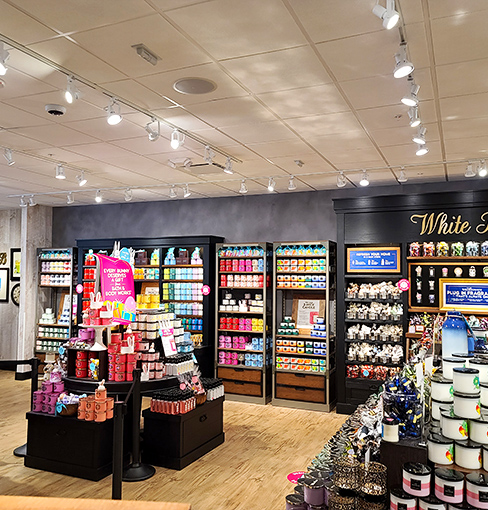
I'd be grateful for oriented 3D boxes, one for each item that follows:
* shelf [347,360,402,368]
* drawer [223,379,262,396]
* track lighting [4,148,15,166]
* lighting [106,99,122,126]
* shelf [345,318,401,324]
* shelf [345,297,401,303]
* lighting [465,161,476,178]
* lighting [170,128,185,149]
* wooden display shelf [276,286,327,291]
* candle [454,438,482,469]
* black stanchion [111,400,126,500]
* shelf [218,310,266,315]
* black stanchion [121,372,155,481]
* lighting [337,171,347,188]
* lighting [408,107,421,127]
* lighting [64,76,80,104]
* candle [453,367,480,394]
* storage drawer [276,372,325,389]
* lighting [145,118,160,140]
[{"bbox_3d":[1.784,1.450,6.652,0.743,0.045,0.360,-1,-3,24],"label":"shelf"},{"bbox_3d":[0.025,1.988,7.466,0.727,0.179,0.420,-1,-3,24],"label":"drawer"},{"bbox_3d":[-2.408,-0.995,5.046,0.135,0.175,0.108,1,-3,-24],"label":"track lighting"},{"bbox_3d":[-0.930,-1.028,3.535,0.125,0.195,0.115,-2,-3,40],"label":"lighting"},{"bbox_3d":[1.847,0.928,6.938,0.760,0.045,0.360,-1,-3,24],"label":"shelf"},{"bbox_3d":[1.808,0.611,6.755,0.761,0.050,0.360,-1,-3,24],"label":"shelf"},{"bbox_3d":[2.533,-0.955,5.487,0.125,0.185,0.130,-1,-3,24],"label":"lighting"},{"bbox_3d":[-0.598,-1.042,4.400,0.110,0.170,0.125,-1,-3,30],"label":"lighting"},{"bbox_3d":[0.916,0.511,7.396,0.768,0.030,0.380,-1,-3,24],"label":"wooden display shelf"},{"bbox_3d":[0.913,0.809,1.996,0.103,0.090,0.103,2,-3,-25],"label":"candle"},{"bbox_3d":[-0.890,1.526,3.466,0.350,0.955,0.350,-1,-3,24],"label":"black stanchion"},{"bbox_3d":[0.040,0.883,7.600,0.775,0.033,0.430,-1,-3,24],"label":"shelf"},{"bbox_3d":[-1.006,1.569,4.639,0.350,0.990,0.350,1,-2,0],"label":"black stanchion"},{"bbox_3d":[1.217,-0.936,6.107,0.115,0.190,0.130,-1,-3,24],"label":"lighting"},{"bbox_3d":[1.286,-1.032,3.697,0.120,0.158,0.101,-1,-3,31],"label":"lighting"},{"bbox_3d":[-1.102,-1.058,3.160,0.100,0.185,0.120,-2,-3,44],"label":"lighting"},{"bbox_3d":[0.938,0.532,2.072,0.102,0.089,0.102,2,-3,-38],"label":"candle"},{"bbox_3d":[0.894,1.802,7.201,0.735,0.175,0.420,-1,-3,24],"label":"storage drawer"},{"bbox_3d":[-0.743,-1.020,4.008,0.125,0.190,0.145,-1,-3,35],"label":"lighting"}]

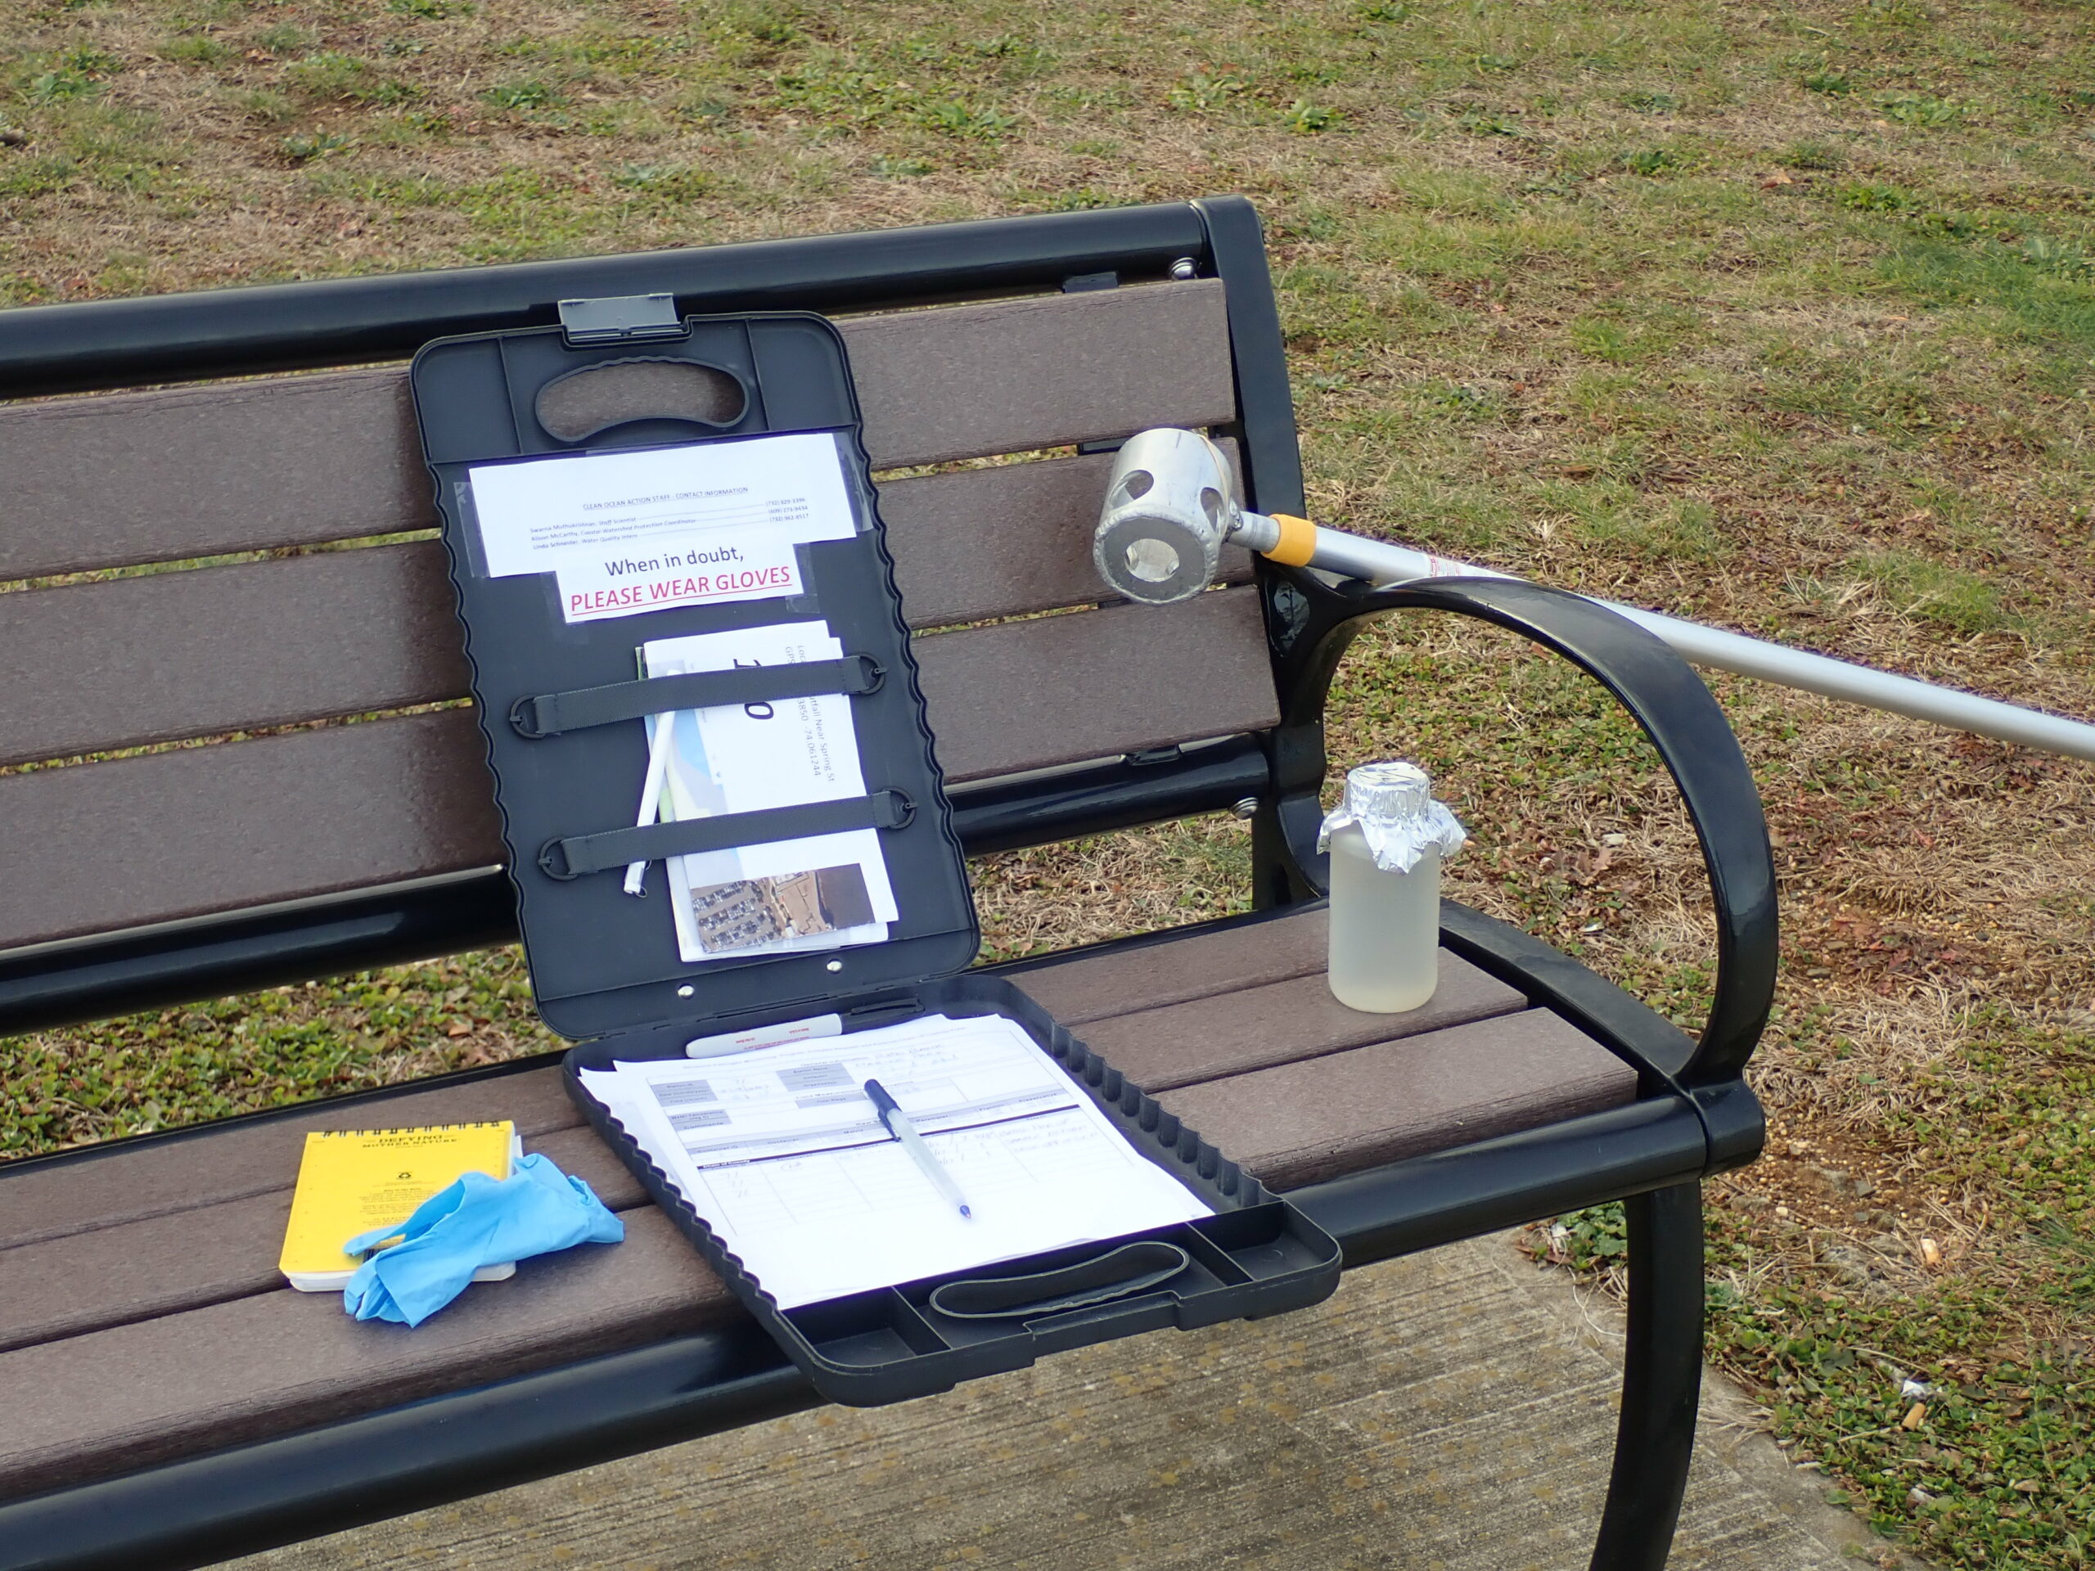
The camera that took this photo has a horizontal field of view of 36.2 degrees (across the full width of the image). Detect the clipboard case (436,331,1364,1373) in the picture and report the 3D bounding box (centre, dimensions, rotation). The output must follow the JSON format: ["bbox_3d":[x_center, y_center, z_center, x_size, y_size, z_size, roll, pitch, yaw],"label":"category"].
[{"bbox_3d":[-0.109,-0.011,1.605,0.254,0.373,0.611,-9,20,-25],"label":"clipboard case"}]

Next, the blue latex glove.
[{"bbox_3d":[-0.275,0.207,1.492,0.133,0.034,0.080,-18,25,-41],"label":"blue latex glove"}]

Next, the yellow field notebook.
[{"bbox_3d":[-0.310,0.202,1.547,0.102,0.014,0.152,-3,18,-7],"label":"yellow field notebook"}]

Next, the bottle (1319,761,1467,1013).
[{"bbox_3d":[0.191,0.055,1.792,0.080,0.133,0.079,-1,19,0],"label":"bottle"}]

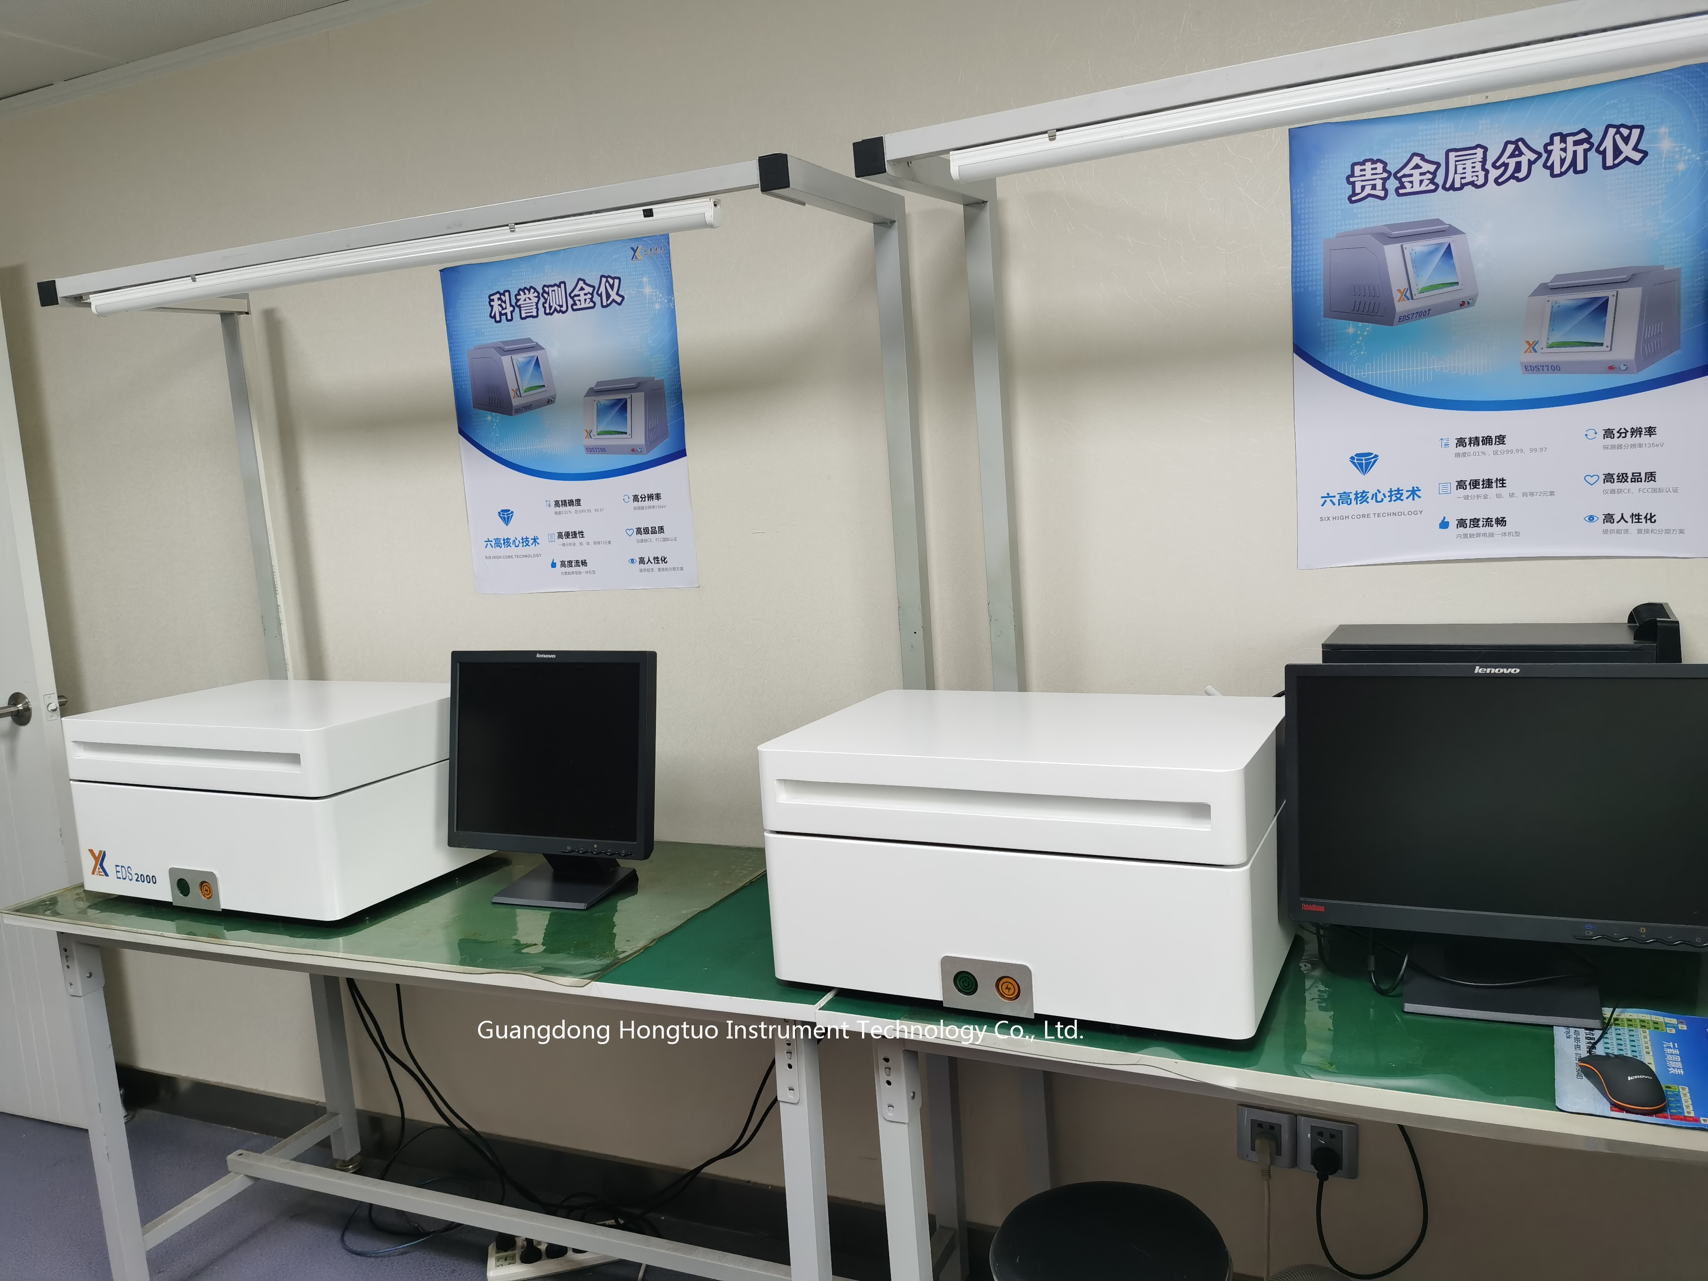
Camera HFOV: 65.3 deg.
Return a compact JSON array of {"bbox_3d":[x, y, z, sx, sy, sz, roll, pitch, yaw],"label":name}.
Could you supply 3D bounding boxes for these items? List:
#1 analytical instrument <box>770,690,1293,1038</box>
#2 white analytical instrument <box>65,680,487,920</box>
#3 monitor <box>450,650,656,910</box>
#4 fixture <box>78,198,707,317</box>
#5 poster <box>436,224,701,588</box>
[{"bbox_3d":[0.240,0.259,1.716,0.588,0.309,0.396,0,9,26],"label":"analytical instrument"},{"bbox_3d":[-0.975,0.258,2.290,0.592,0.311,0.365,0,10,26],"label":"white analytical instrument"},{"bbox_3d":[-0.470,0.208,2.124,0.368,0.389,0.172,0,9,22],"label":"monitor"},{"bbox_3d":[-0.726,-0.565,2.012,1.196,0.036,0.030,0,9,24],"label":"fixture"},{"bbox_3d":[-0.510,-0.385,2.376,0.485,0.595,0.010,0,9,24],"label":"poster"}]

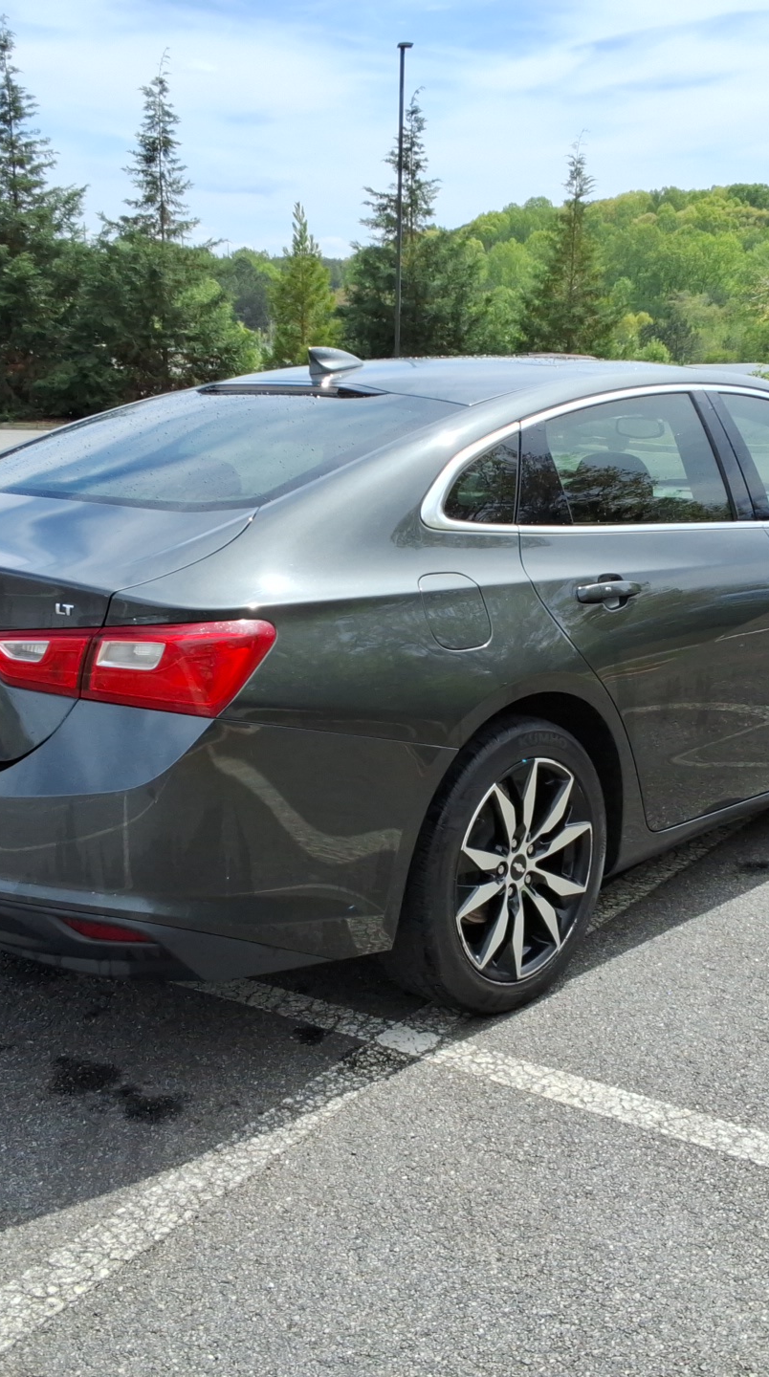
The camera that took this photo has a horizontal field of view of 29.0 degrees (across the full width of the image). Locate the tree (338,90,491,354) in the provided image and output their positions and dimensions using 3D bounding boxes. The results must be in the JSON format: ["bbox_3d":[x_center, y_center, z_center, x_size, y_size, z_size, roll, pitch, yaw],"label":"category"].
[{"bbox_3d":[0.614,-9.014,31.788,3.162,6.882,3.162,0,12,0],"label":"tree"}]

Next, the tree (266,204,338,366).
[{"bbox_3d":[-1.833,-8.237,33.001,1.594,4.820,1.594,0,12,0],"label":"tree"}]

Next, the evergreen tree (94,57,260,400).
[{"bbox_3d":[-4.595,-9.677,32.702,3.537,7.713,3.537,0,12,0],"label":"evergreen tree"}]

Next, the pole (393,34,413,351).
[{"bbox_3d":[0.365,-9.010,30.200,0.380,7.729,0.300,0,12,0],"label":"pole"}]

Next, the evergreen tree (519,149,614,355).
[{"bbox_3d":[3.927,-8.483,31.894,2.033,5.855,2.033,0,12,0],"label":"evergreen tree"}]

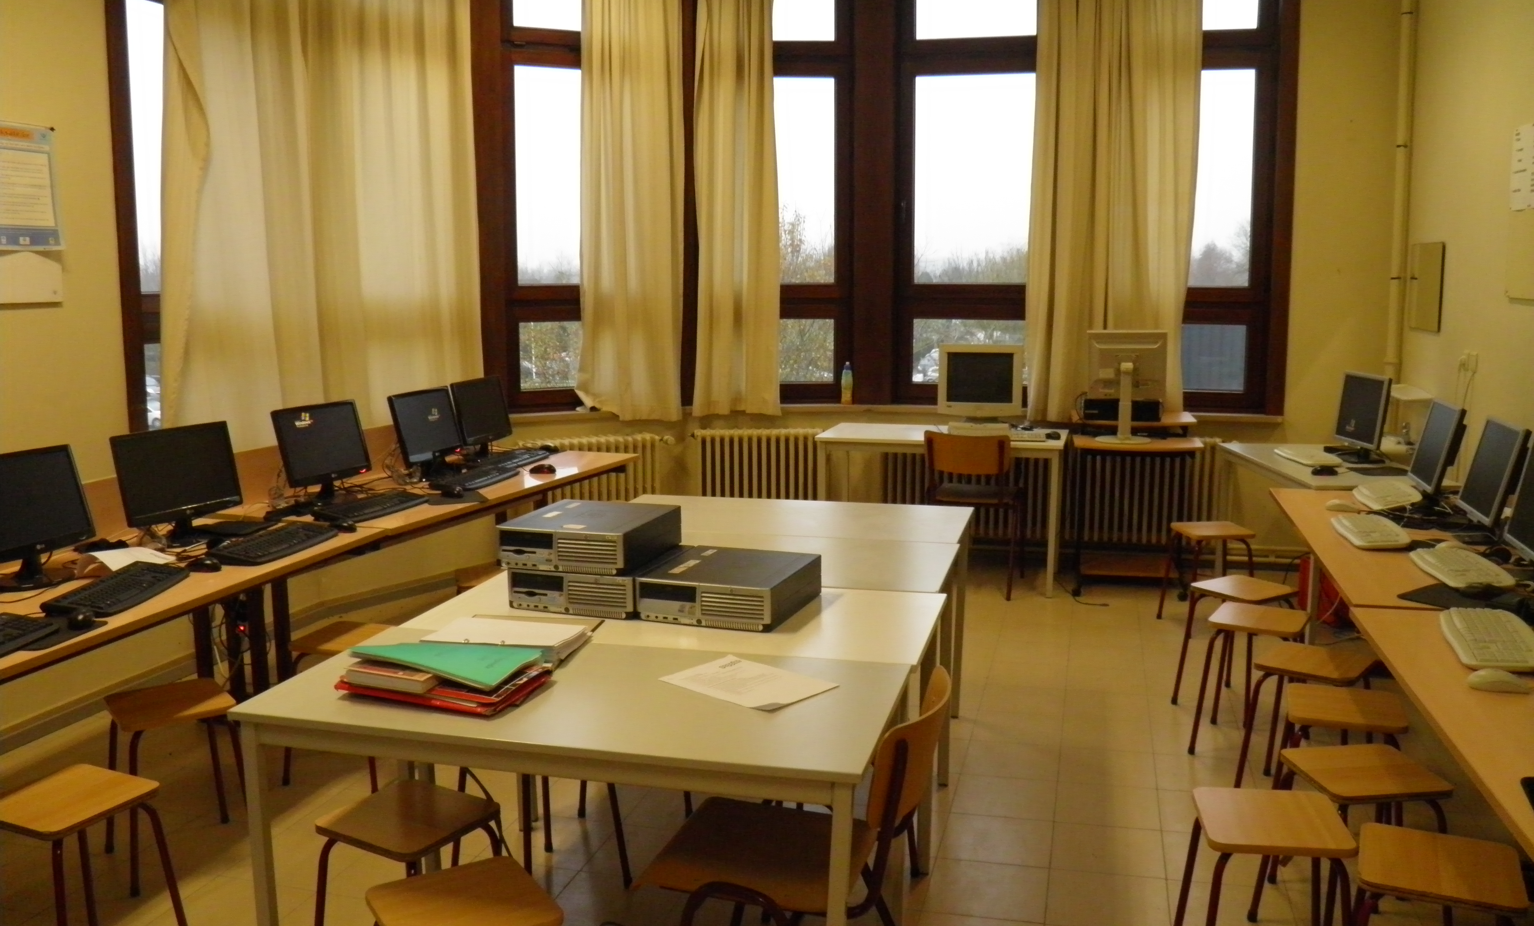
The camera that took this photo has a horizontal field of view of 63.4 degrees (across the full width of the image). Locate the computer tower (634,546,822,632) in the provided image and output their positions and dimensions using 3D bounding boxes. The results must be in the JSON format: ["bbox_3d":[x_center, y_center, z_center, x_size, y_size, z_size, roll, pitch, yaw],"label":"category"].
[{"bbox_3d":[-0.087,0.306,3.076,0.338,0.100,0.379,3,9,20],"label":"computer tower"}]

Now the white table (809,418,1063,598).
[{"bbox_3d":[0.924,0.225,6.509,1.210,0.766,0.620,3,9,15],"label":"white table"}]

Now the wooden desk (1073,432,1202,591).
[{"bbox_3d":[1.894,0.240,6.429,0.640,0.770,0.540,2,9,9],"label":"wooden desk"}]

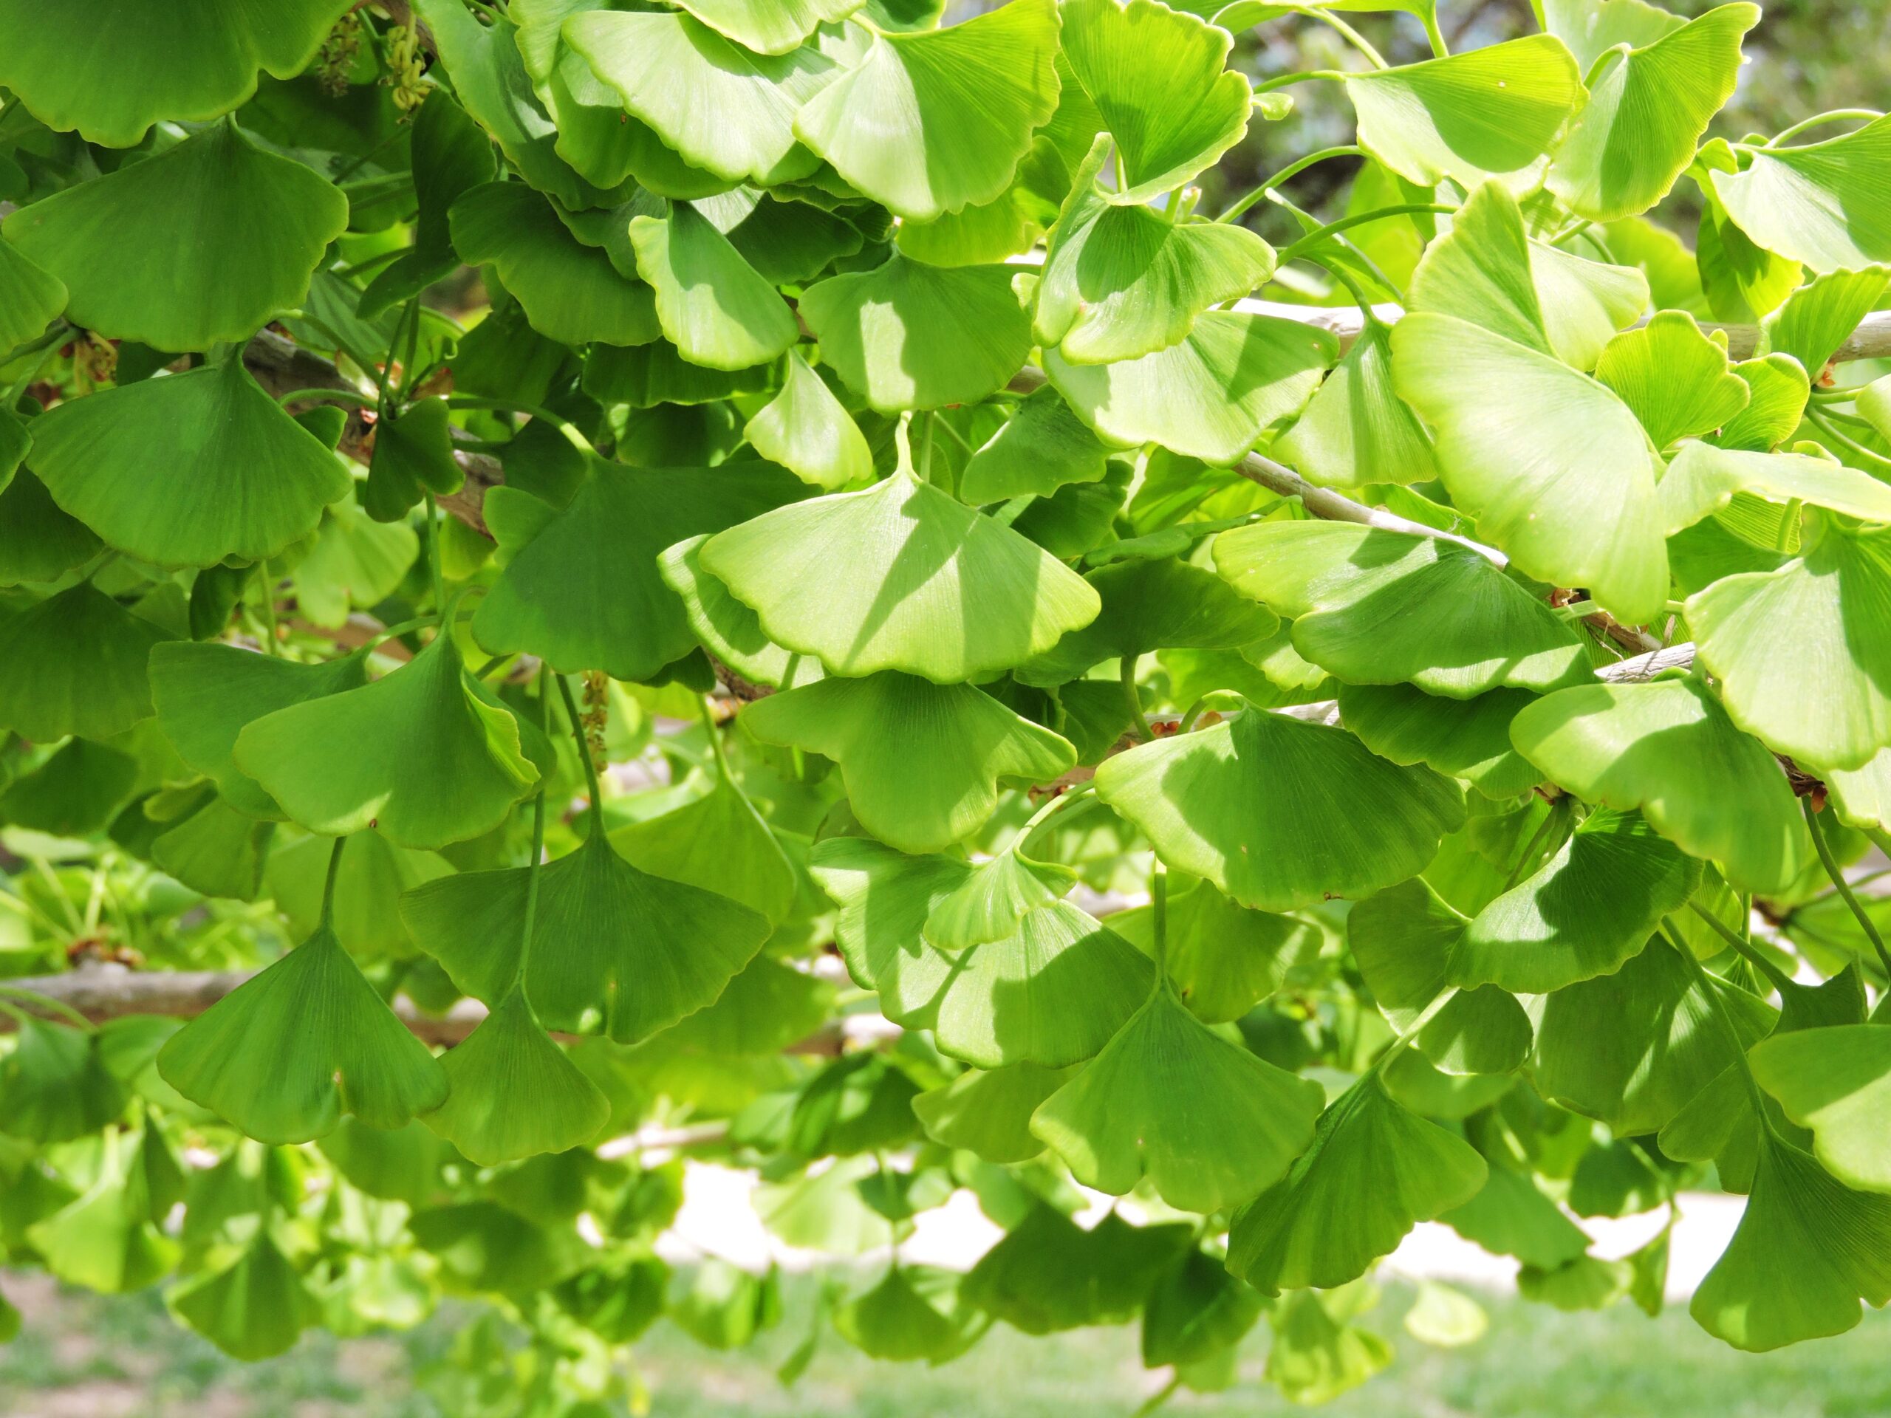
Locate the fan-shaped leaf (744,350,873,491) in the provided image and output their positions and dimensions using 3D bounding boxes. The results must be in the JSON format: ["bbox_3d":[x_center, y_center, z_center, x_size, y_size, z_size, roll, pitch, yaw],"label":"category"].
[{"bbox_3d":[-0.027,-0.056,0.745,0.023,0.025,0.015,-12,-20,15],"label":"fan-shaped leaf"}]

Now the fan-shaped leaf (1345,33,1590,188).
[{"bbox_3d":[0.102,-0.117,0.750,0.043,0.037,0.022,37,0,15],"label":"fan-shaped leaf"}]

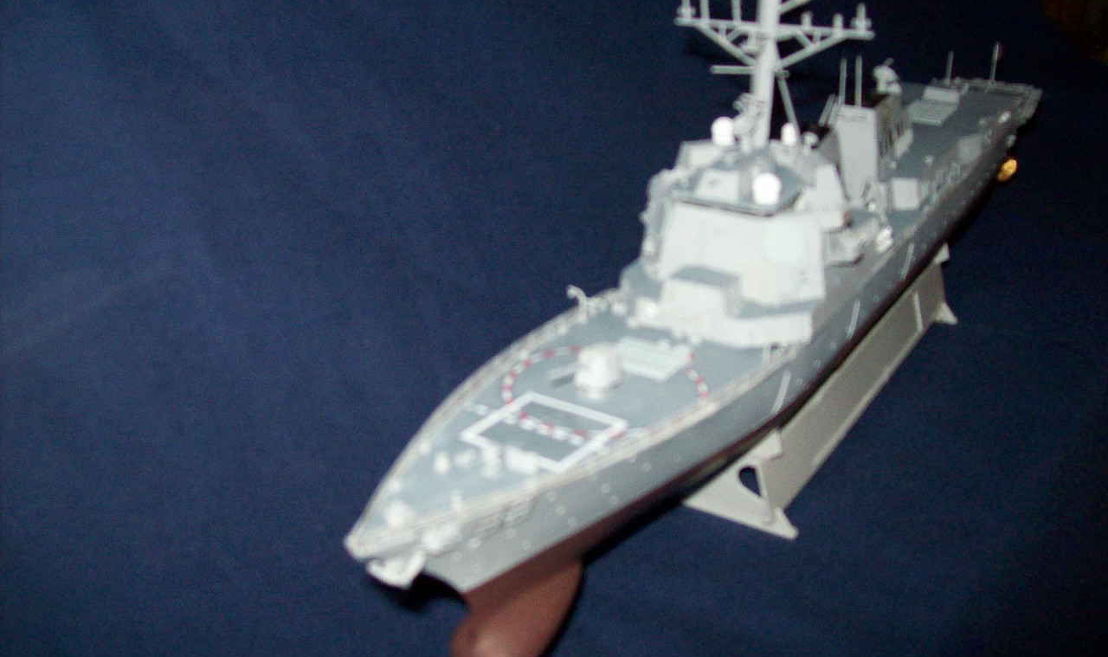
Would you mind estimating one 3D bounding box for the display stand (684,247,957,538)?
[{"bbox_3d":[0.091,0.008,0.403,0.058,0.034,0.167,14,30,30],"label":"display stand"}]

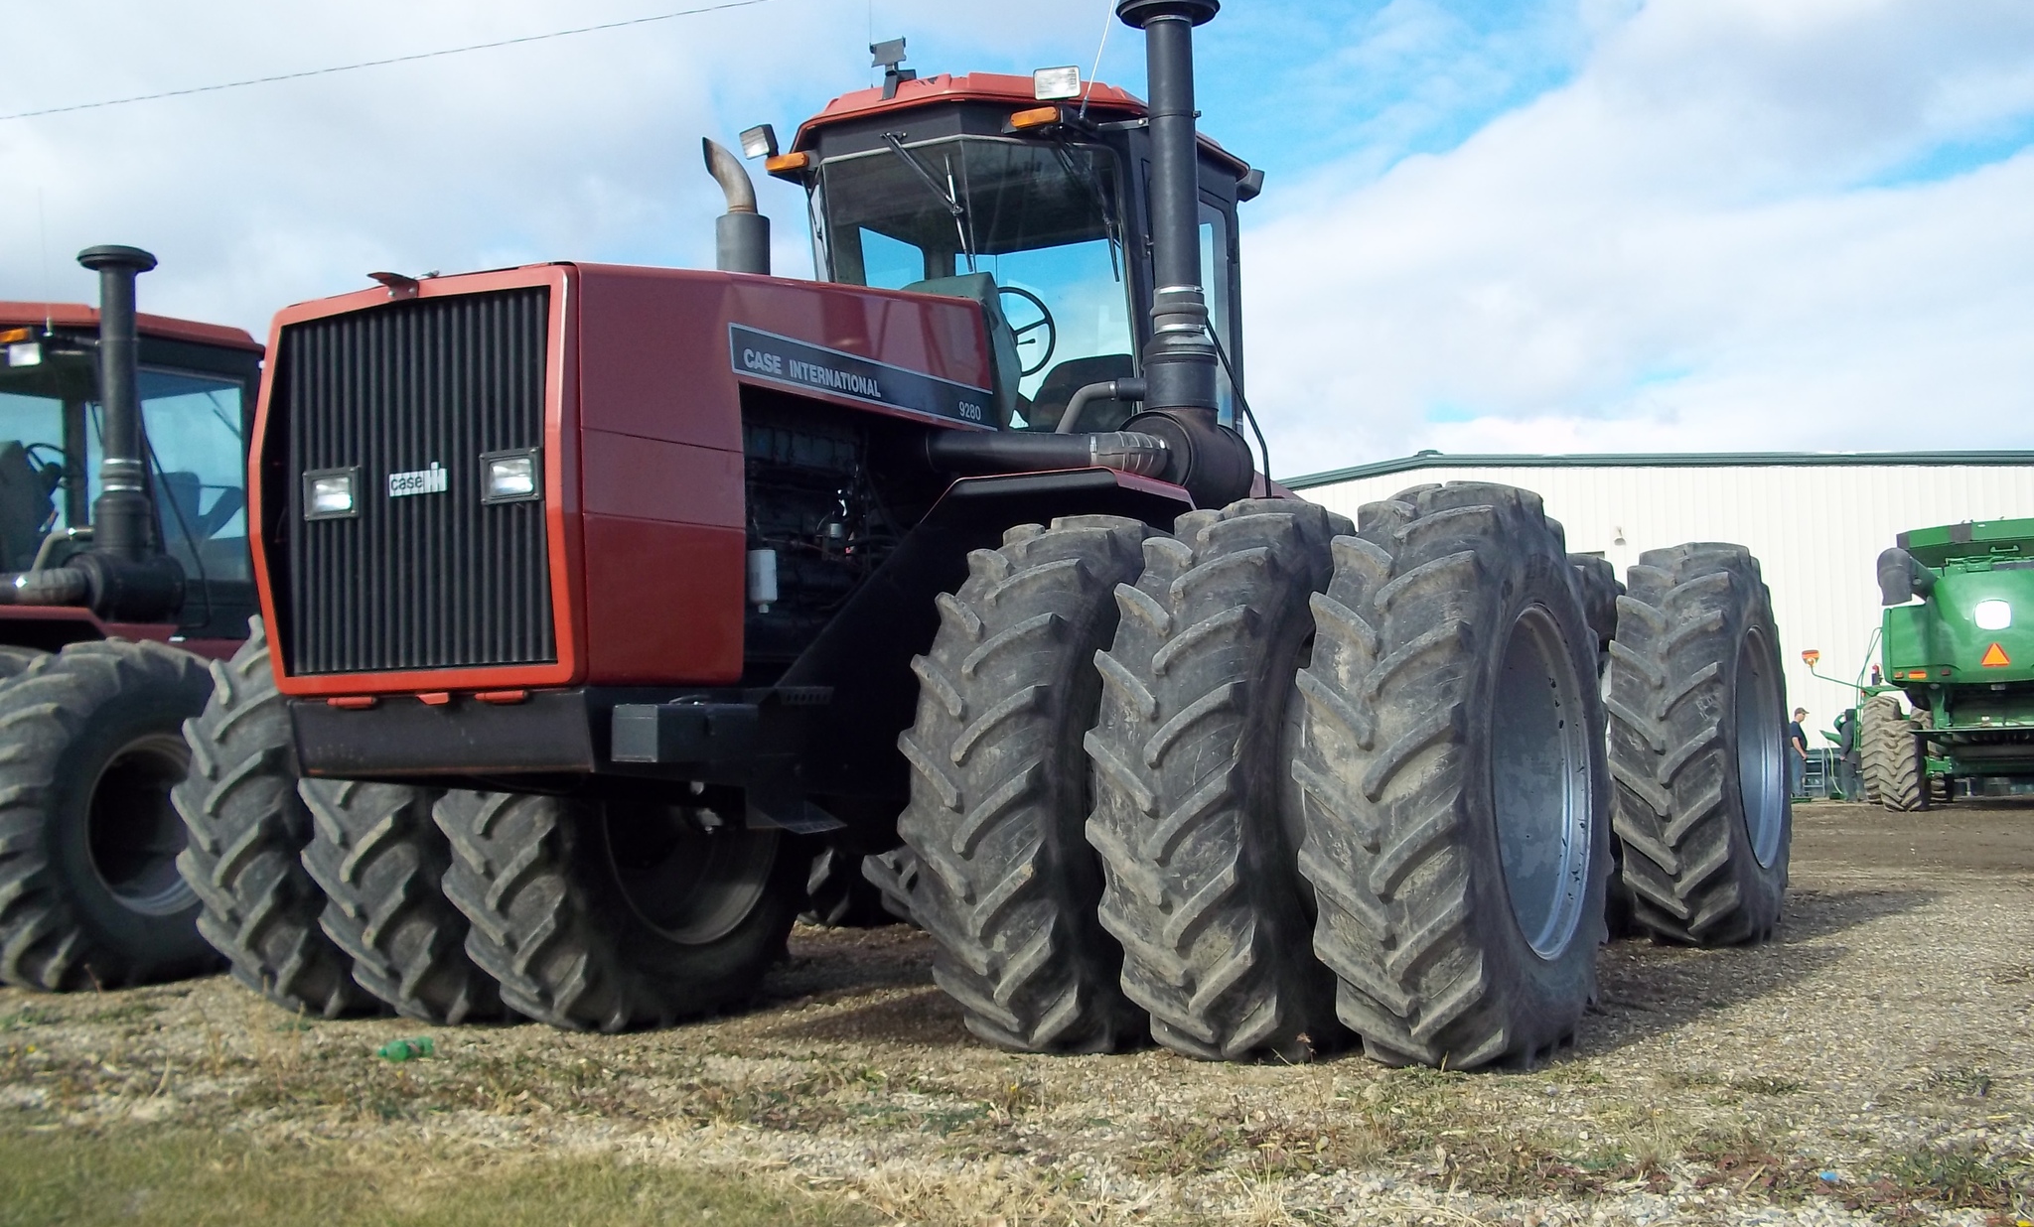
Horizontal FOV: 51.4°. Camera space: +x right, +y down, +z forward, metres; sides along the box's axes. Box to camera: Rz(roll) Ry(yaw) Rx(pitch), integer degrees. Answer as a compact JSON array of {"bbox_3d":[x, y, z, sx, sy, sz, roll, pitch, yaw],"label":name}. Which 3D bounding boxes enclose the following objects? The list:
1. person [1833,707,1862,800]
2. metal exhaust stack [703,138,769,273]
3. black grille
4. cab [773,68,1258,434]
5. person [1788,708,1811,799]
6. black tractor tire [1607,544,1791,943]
[{"bbox_3d":[15.903,2.716,40.400,0.400,1.760,0.520,-2,-3,3],"label":"person"},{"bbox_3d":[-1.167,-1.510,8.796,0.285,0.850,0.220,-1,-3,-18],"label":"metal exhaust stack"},{"bbox_3d":[-1.717,-0.357,6.090,1.050,1.060,0.100,-4,-3,29],"label":"black grille"},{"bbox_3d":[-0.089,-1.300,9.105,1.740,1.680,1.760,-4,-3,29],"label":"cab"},{"bbox_3d":[15.212,2.714,41.200,0.380,1.760,0.520,-2,-3,-3],"label":"person"},{"bbox_3d":[3.286,0.675,10.000,0.530,1.870,1.910,-4,-3,29],"label":"black tractor tire"}]

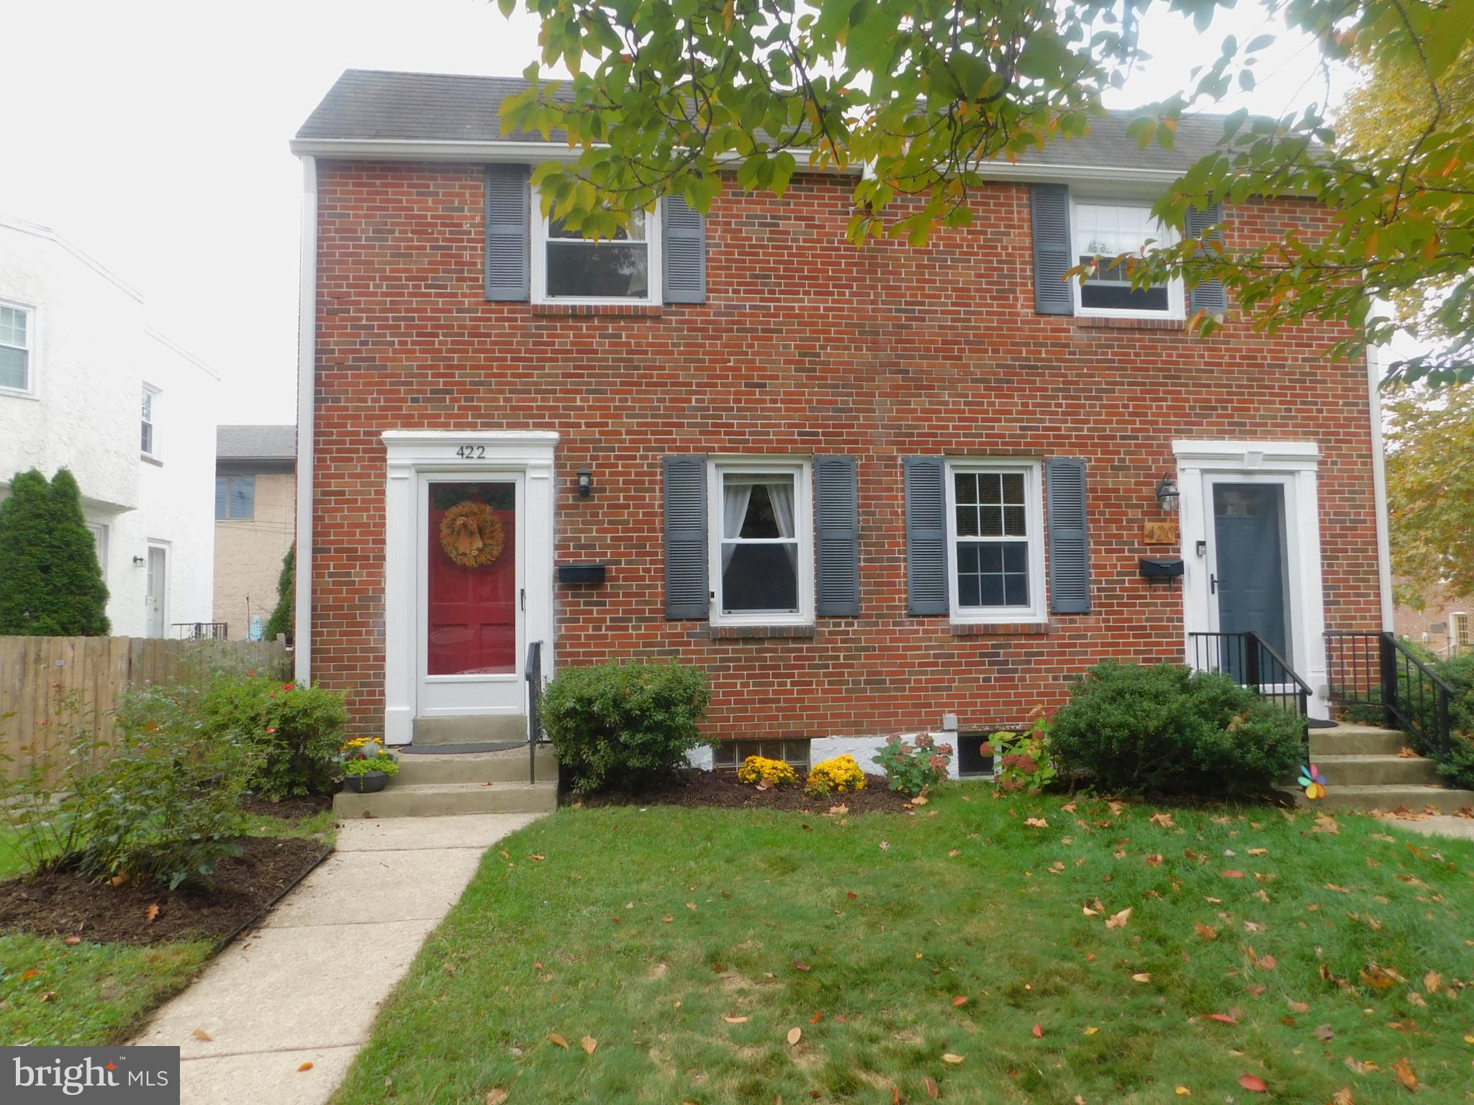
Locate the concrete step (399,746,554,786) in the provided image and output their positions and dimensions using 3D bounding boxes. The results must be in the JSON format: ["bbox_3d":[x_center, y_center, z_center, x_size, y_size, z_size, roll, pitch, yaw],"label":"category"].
[{"bbox_3d":[-2.111,1.636,7.627,1.500,0.175,0.900,0,-4,-7],"label":"concrete step"}]

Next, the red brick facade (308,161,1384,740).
[{"bbox_3d":[1.207,-0.880,8.732,9.550,4.950,0.300,0,-4,-7],"label":"red brick facade"}]

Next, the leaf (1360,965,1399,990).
[{"bbox_3d":[2.837,1.881,4.352,0.155,0.060,0.120,-3,-4,32],"label":"leaf"}]

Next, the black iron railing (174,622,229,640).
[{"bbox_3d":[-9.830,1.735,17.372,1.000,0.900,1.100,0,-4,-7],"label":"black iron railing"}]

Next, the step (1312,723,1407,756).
[{"bbox_3d":[4.734,1.597,8.421,1.420,0.177,0.885,0,-4,-7],"label":"step"}]

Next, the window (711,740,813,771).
[{"bbox_3d":[0.217,1.746,8.430,0.861,0.300,0.090,0,-4,-7],"label":"window"}]

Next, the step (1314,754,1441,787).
[{"bbox_3d":[4.805,1.734,7.804,1.420,0.180,0.340,0,-4,-7],"label":"step"}]

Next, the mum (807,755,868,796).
[{"bbox_3d":[0.804,1.750,7.871,0.470,0.280,0.450,0,-4,-7],"label":"mum"}]

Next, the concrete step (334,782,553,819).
[{"bbox_3d":[-2.034,1.763,6.992,1.510,0.170,0.360,0,-4,-7],"label":"concrete step"}]

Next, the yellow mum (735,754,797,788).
[{"bbox_3d":[0.243,1.765,7.978,0.460,0.240,0.430,0,-4,-7],"label":"yellow mum"}]

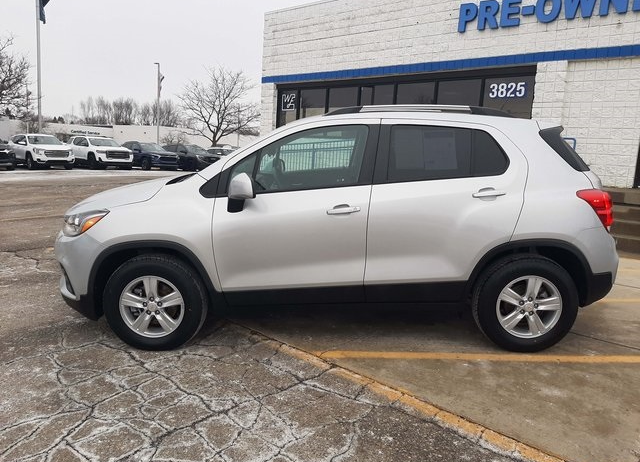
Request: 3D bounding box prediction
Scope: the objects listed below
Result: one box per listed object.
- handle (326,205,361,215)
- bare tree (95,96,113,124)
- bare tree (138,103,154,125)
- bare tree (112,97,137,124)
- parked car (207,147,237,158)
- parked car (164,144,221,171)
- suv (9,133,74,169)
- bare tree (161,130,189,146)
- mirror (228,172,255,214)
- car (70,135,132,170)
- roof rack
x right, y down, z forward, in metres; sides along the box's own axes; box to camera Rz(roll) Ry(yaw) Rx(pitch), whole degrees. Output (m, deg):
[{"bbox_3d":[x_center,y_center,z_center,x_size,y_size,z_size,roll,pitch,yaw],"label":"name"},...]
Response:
[{"bbox_3d":[0.153,-0.133,3.095,0.215,0.060,0.050,0,12,1],"label":"handle"},{"bbox_3d":[-40.177,-19.301,89.205,3.370,11.364,3.370,3,8,0],"label":"bare tree"},{"bbox_3d":[-32.224,-18.402,89.281,2.996,10.287,2.996,3,8,0],"label":"bare tree"},{"bbox_3d":[-34.600,-18.300,85.000,4.500,11.000,4.500,3,8,0],"label":"bare tree"},{"bbox_3d":[-6.450,-4.700,31.900,4.500,1.600,1.840,10,11,40],"label":"parked car"},{"bbox_3d":[-8.300,-4.700,30.700,4.550,1.620,1.830,9,11,40],"label":"parked car"},{"bbox_3d":[-14.040,-3.990,24.170,4.630,1.660,1.840,10,11,42],"label":"suv"},{"bbox_3d":[-13.554,-7.658,44.779,2.621,3.164,2.621,3,8,0],"label":"bare tree"},{"bbox_3d":[-0.498,-0.238,3.049,0.140,0.240,0.190,0,12,1],"label":"mirror"},{"bbox_3d":[-11.782,-4.094,25.348,4.900,1.690,1.920,10,11,40],"label":"car"},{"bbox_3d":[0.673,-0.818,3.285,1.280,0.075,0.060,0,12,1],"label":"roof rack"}]

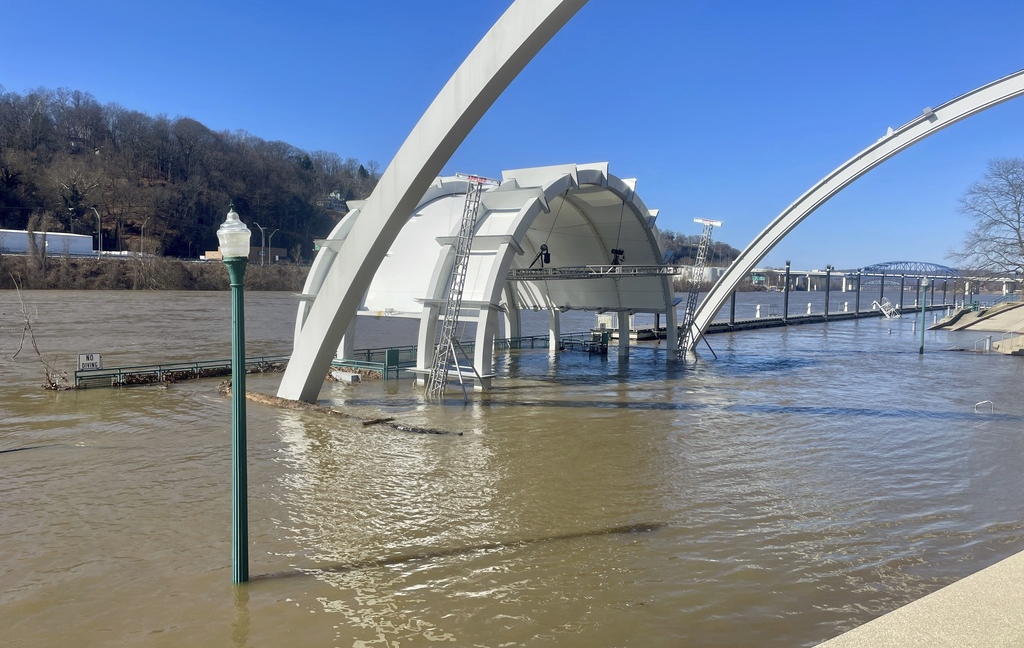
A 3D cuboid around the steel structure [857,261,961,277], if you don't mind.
[{"bbox_3d":[550.234,-77.214,1070.000,132.000,22.500,25.000,2,3,27],"label":"steel structure"}]

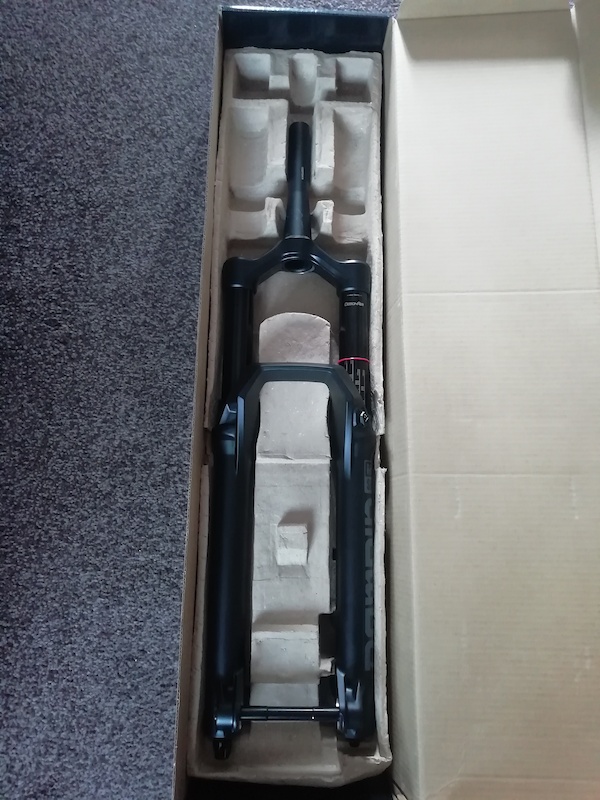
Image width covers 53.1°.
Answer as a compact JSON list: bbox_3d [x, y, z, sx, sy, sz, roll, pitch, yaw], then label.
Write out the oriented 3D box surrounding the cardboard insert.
[{"bbox_3d":[-0.005,-0.028,0.787,0.222,0.087,0.925,1,78,-1],"label":"cardboard insert"}]

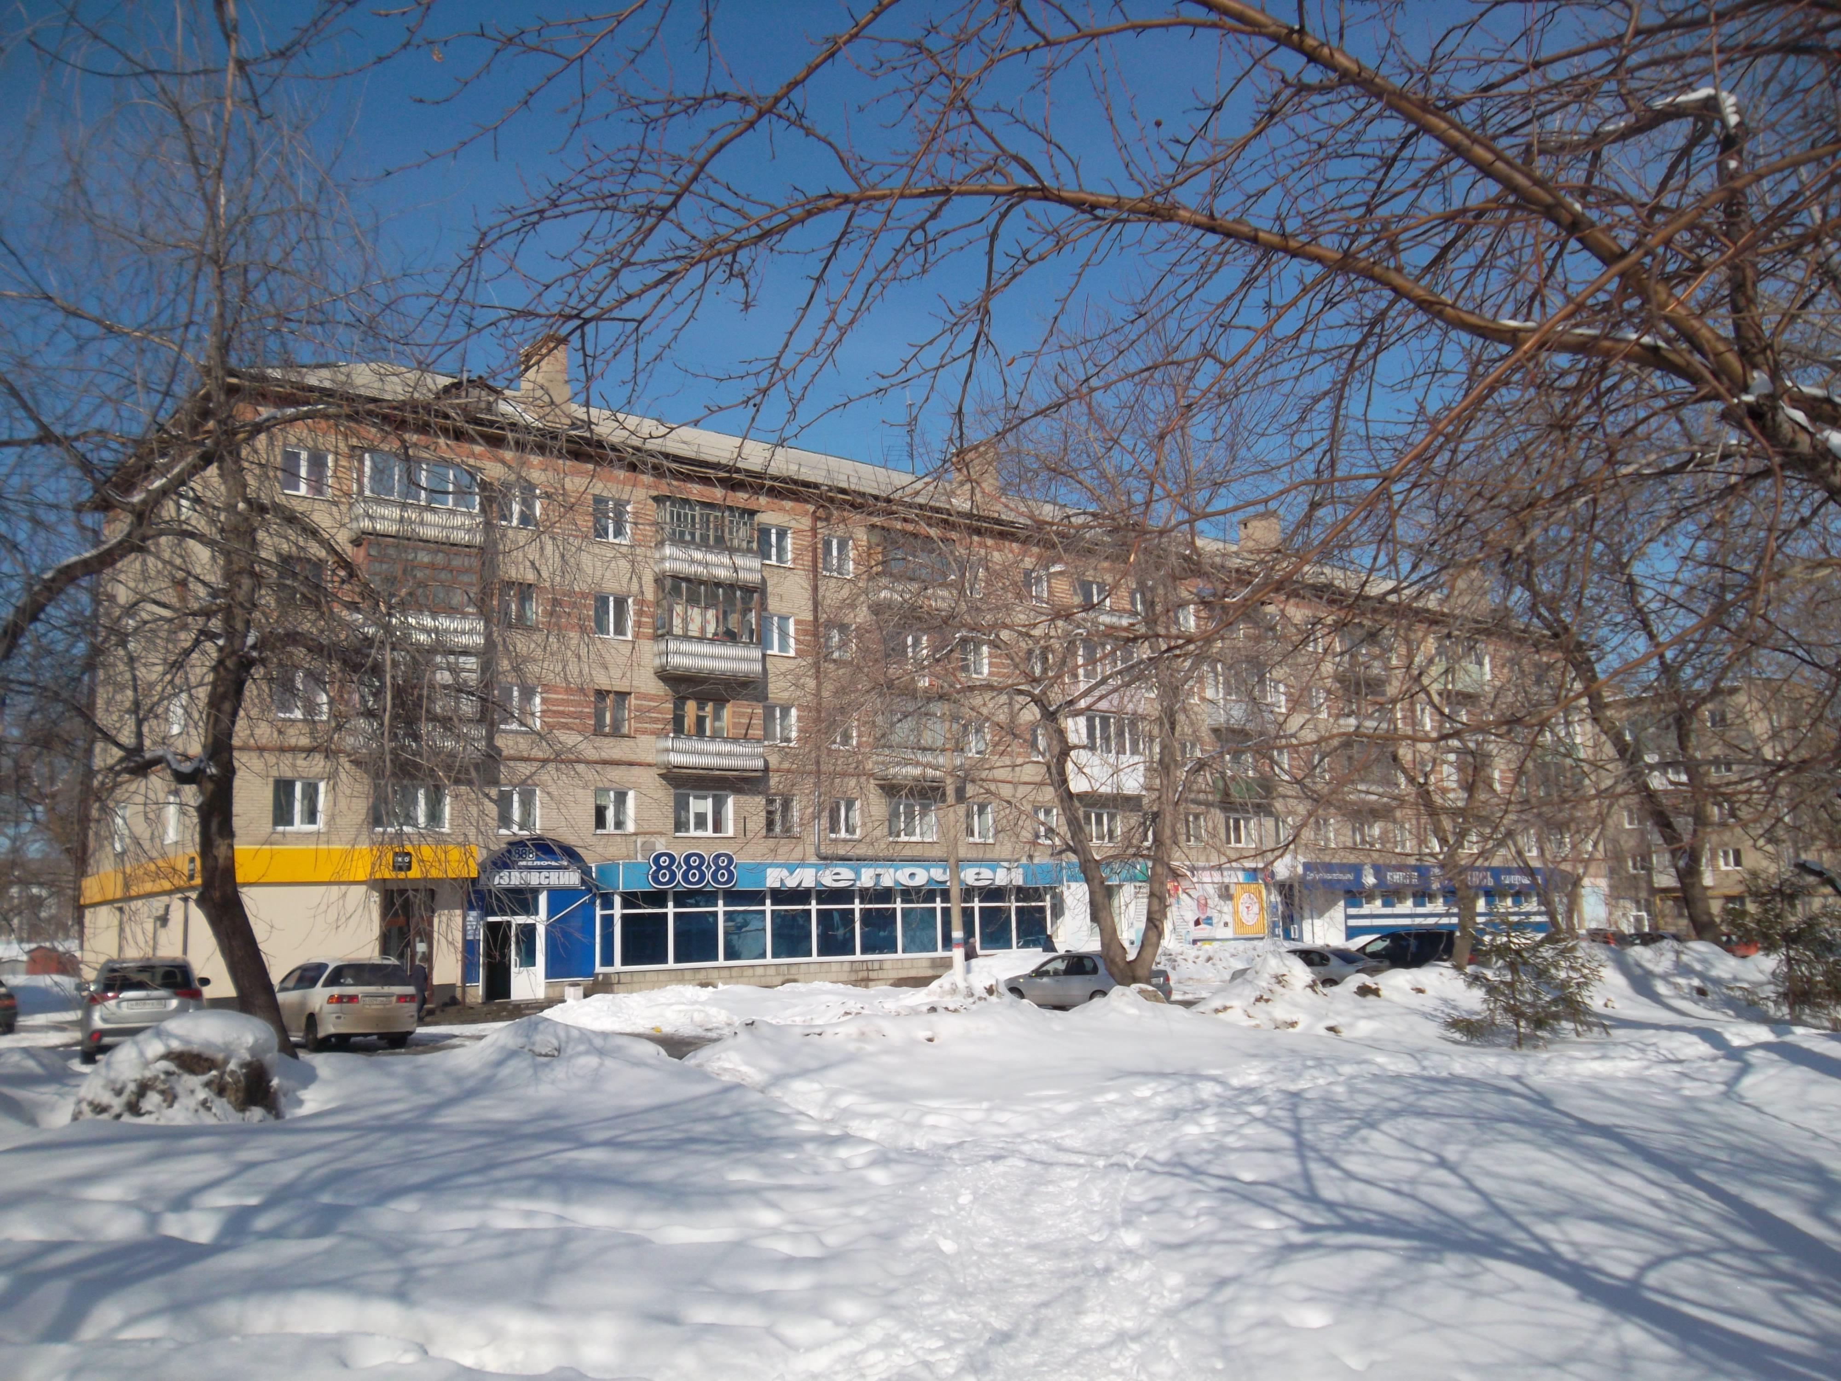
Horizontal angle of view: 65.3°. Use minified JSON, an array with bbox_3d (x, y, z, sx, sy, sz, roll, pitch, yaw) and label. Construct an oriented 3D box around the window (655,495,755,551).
[{"bbox_3d":[-6.323,-4.715,42.699,2.990,1.260,0.850,6,-12,-37],"label":"window"}]

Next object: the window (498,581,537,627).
[{"bbox_3d":[-10.669,-2.272,38.156,1.090,1.240,0.160,5,-13,-37],"label":"window"}]

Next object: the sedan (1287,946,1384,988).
[{"bbox_3d":[10.479,7.737,39.039,1.700,1.440,4.420,7,-13,-41],"label":"sedan"}]

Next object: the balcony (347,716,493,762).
[{"bbox_3d":[-12.712,1.267,36.289,3.220,0.970,0.820,6,-12,-38],"label":"balcony"}]

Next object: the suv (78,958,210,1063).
[{"bbox_3d":[-13.219,5.386,24.449,1.810,1.680,4.680,4,-11,-29],"label":"suv"}]

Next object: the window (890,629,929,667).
[{"bbox_3d":[-0.418,-1.318,47.353,1.701,1.225,0.150,6,-12,-37],"label":"window"}]

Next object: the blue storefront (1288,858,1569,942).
[{"bbox_3d":[21.081,8.924,59.413,17.400,3.500,1.600,5,-13,-37],"label":"blue storefront"}]

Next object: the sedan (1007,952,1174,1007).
[{"bbox_3d":[3.848,6.968,34.088,1.690,1.460,4.350,7,-13,-41],"label":"sedan"}]

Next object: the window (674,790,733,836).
[{"bbox_3d":[-6.099,3.451,40.478,1.880,1.280,0.160,5,-13,-37],"label":"window"}]

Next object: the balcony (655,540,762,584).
[{"bbox_3d":[-6.245,-3.619,42.495,3.170,1.000,0.820,6,-12,-38],"label":"balcony"}]

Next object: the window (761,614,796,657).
[{"bbox_3d":[-4.238,-1.648,43.024,1.170,1.260,0.160,5,-13,-37],"label":"window"}]

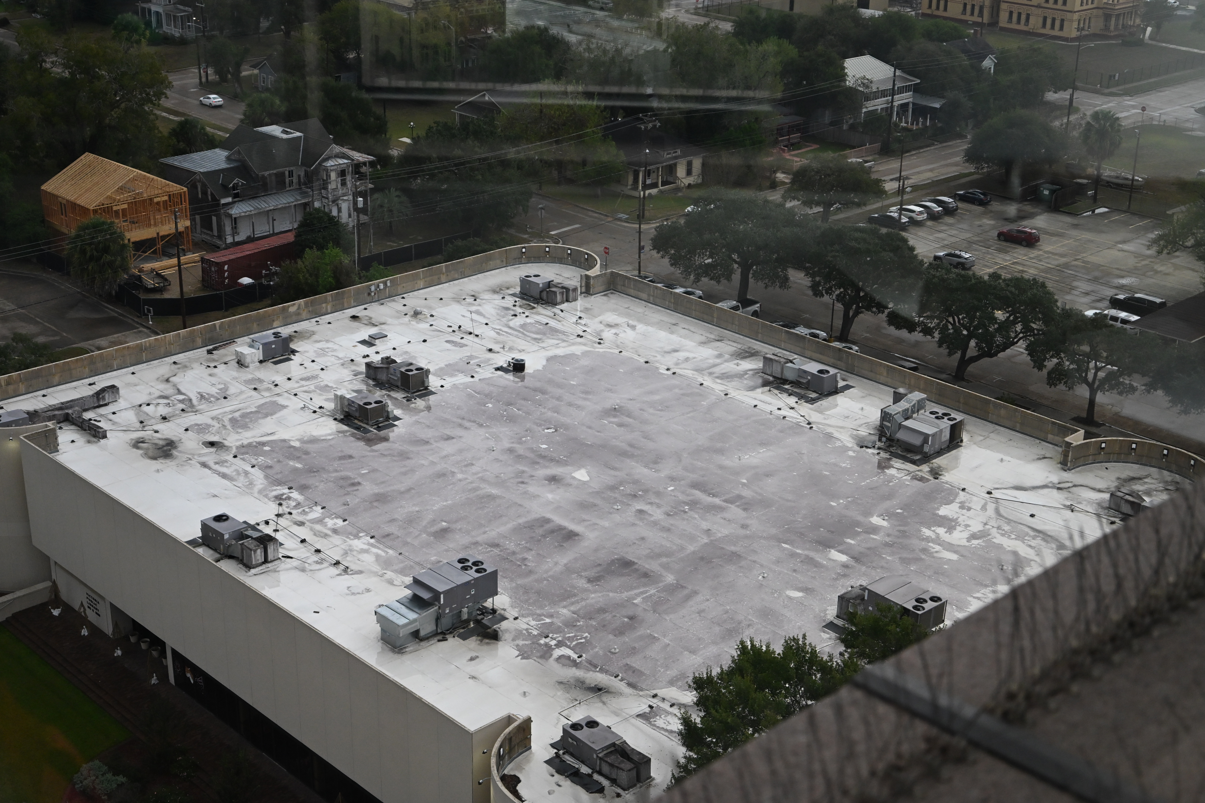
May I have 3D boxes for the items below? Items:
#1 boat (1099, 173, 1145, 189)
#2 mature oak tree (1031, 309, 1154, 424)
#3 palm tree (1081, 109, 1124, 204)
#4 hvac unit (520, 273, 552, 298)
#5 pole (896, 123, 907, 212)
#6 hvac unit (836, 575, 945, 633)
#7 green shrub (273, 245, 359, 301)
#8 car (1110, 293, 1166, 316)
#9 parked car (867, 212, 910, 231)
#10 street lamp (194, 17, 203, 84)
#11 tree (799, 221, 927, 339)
[{"bbox_3d":[63.422,-27.015,204.356,5.600,1.900,2.000,18,28,36],"label":"boat"},{"bbox_3d":[38.875,-2.627,132.690,9.509,8.942,9.710,1,22,0],"label":"mature oak tree"},{"bbox_3d":[57.428,-28.173,193.317,4.800,10.800,4.700,-19,30,-40],"label":"palm tree"},{"bbox_3d":[-5.182,-9.040,131.929,1.429,1.275,2.295,-19,30,-40],"label":"hvac unit"},{"bbox_3d":[35.450,-28.582,198.085,0.350,8.701,0.350,-19,30,-40],"label":"pole"},{"bbox_3d":[14.476,10.285,83.837,2.850,1.440,4.250,-19,30,-40],"label":"hvac unit"},{"bbox_3d":[-27.689,-12.191,161.028,6.200,4.500,4.200,-19,30,-40],"label":"green shrub"},{"bbox_3d":[50.675,-9.332,158.718,2.000,1.860,5.100,-19,30,-40],"label":"car"},{"bbox_3d":[31.595,-19.994,184.249,1.840,1.460,4.850,-19,30,-40],"label":"parked car"},{"bbox_3d":[-58.356,-50.720,241.745,0.500,9.500,0.500,1,22,0],"label":"street lamp"},{"bbox_3d":[22.708,-10.151,145.919,11.100,10.300,11.100,1,22,0],"label":"tree"}]

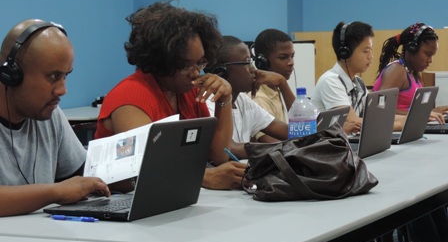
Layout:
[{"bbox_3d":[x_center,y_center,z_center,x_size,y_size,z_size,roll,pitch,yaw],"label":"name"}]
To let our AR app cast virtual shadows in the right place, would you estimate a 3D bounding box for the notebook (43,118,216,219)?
[{"bbox_3d":[-0.224,0.105,2.869,0.299,0.230,0.342,1,4,26],"label":"notebook"}]

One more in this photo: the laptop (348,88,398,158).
[{"bbox_3d":[0.463,0.004,4.299,0.270,0.236,0.342,1,4,28],"label":"laptop"}]

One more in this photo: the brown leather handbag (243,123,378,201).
[{"bbox_3d":[0.238,0.107,3.143,0.355,0.178,0.230,-1,4,-7],"label":"brown leather handbag"}]

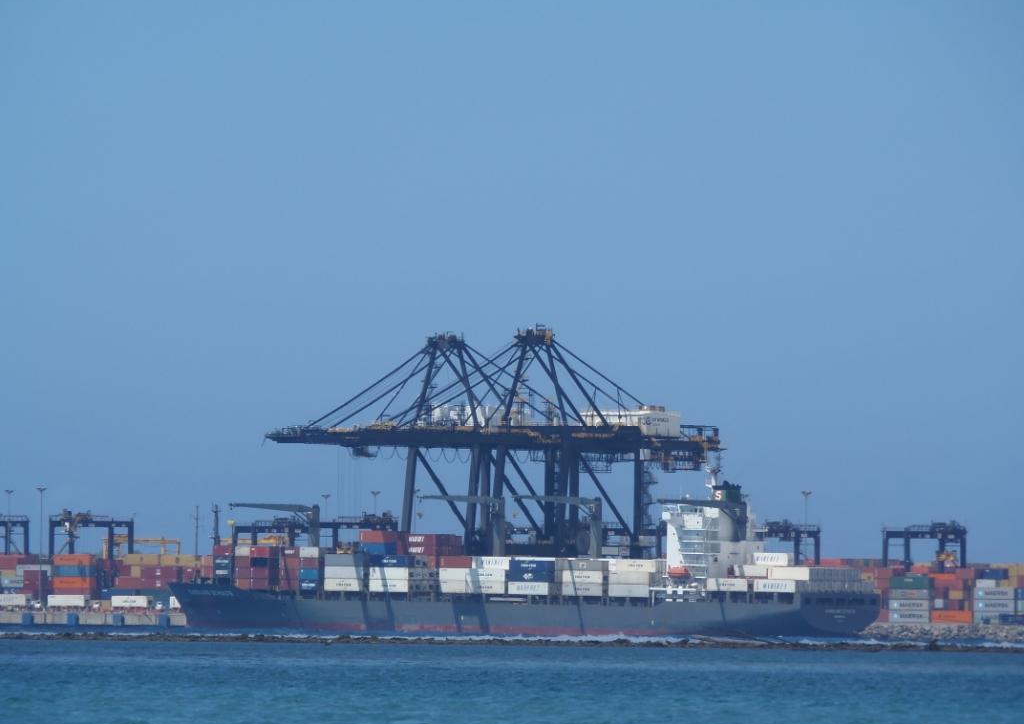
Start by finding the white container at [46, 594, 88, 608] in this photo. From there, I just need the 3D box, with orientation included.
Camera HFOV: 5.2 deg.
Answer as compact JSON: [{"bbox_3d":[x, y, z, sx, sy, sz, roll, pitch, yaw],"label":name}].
[{"bbox_3d":[-113.700,61.280,2916.750,12.190,2.900,2.440,0,-1,38],"label":"white container"}]

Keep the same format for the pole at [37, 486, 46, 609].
[{"bbox_3d":[-120.240,47.610,2900.000,2.600,31.000,2.600,1,-1,0],"label":"pole"}]

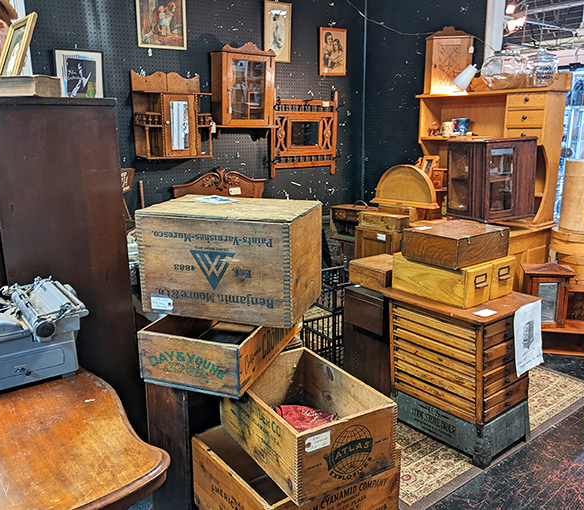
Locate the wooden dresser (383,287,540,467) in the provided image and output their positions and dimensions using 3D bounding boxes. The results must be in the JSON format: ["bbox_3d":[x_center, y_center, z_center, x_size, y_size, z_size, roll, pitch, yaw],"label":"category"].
[{"bbox_3d":[0.763,0.502,2.446,0.395,0.660,0.570,-11,15,-32],"label":"wooden dresser"}]

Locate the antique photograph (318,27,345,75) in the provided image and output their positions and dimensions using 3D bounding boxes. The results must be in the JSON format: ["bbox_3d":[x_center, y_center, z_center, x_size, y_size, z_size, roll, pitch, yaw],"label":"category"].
[{"bbox_3d":[0.343,-1.690,4.430,0.297,0.375,0.020,-11,17,-36],"label":"antique photograph"}]

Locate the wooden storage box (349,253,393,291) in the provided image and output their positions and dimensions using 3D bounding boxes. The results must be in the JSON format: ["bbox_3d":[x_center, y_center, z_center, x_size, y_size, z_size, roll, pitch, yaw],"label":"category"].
[{"bbox_3d":[0.491,0.098,2.811,0.278,0.112,0.257,-11,17,-38],"label":"wooden storage box"}]

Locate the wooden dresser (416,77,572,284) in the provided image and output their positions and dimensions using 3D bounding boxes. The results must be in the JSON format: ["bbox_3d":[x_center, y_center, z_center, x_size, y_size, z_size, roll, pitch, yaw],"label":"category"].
[{"bbox_3d":[1.195,-0.348,3.736,0.600,1.730,1.060,-11,17,-38],"label":"wooden dresser"}]

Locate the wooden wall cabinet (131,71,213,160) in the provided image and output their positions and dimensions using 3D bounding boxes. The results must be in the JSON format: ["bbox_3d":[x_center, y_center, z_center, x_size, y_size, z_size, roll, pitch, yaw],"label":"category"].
[{"bbox_3d":[-0.797,-0.945,3.592,0.500,0.570,0.180,-11,17,-36],"label":"wooden wall cabinet"}]

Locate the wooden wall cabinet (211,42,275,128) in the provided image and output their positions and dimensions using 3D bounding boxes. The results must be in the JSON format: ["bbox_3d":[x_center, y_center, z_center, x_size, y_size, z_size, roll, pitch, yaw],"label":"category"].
[{"bbox_3d":[-0.351,-1.215,3.890,0.500,0.637,0.170,-11,17,-36],"label":"wooden wall cabinet"}]

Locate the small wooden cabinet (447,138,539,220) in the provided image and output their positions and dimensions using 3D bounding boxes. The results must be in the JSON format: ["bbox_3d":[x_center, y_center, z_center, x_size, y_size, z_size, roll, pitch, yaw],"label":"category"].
[{"bbox_3d":[1.292,-0.504,3.438,0.475,0.490,0.320,-9,16,-31],"label":"small wooden cabinet"}]

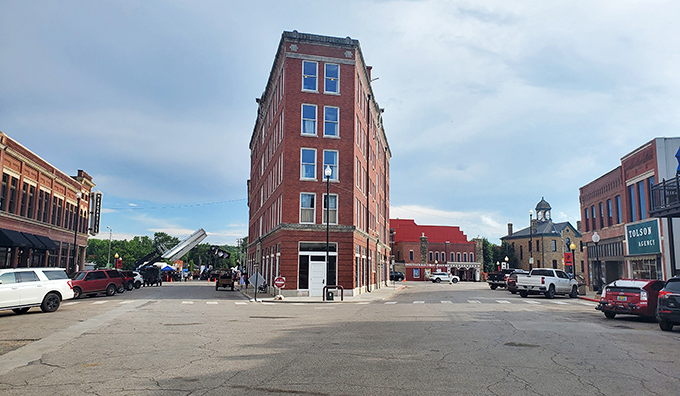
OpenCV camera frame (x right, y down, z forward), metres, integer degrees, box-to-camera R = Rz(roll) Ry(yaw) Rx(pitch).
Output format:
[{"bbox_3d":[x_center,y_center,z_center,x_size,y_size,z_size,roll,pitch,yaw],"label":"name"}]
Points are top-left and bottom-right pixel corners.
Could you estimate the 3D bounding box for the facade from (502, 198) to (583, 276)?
[{"bbox_3d":[36.228,7.378,87.905,11.500,14.600,11.500,3,-9,-15],"label":"facade"}]

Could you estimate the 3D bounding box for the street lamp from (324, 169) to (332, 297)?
[{"bbox_3d":[-0.682,1.843,28.632,0.440,7.476,0.440,1,-8,0],"label":"street lamp"}]

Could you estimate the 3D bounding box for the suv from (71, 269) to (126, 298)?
[{"bbox_3d":[-18.363,6.219,37.267,2.000,1.930,5.200,-4,-10,31],"label":"suv"}]

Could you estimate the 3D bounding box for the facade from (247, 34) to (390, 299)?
[{"bbox_3d":[0.393,0.133,46.908,17.338,16.238,30.598,2,-8,-10],"label":"facade"}]

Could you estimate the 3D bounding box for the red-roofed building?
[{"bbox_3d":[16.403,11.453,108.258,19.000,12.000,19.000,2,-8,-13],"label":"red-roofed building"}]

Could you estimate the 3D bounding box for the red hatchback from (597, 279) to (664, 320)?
[{"bbox_3d":[11.961,3.919,20.264,1.750,1.490,4.500,-7,-11,43],"label":"red hatchback"}]

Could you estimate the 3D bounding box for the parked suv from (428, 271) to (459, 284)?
[{"bbox_3d":[16.078,12.360,79.067,4.750,1.740,1.920,2,-8,-10],"label":"parked suv"}]

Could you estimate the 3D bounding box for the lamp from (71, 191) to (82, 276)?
[{"bbox_3d":[-20.399,3.343,39.400,0.480,7.815,0.480,1,-8,0],"label":"lamp"}]

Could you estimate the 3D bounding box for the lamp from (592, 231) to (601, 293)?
[{"bbox_3d":[15.802,4.032,31.268,0.500,3.928,0.500,1,-8,0],"label":"lamp"}]

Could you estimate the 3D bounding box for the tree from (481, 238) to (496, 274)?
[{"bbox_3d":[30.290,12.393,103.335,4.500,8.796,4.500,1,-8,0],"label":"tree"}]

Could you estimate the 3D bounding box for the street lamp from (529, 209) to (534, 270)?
[{"bbox_3d":[17.725,4.710,46.835,0.450,7.401,0.450,1,-8,0],"label":"street lamp"}]

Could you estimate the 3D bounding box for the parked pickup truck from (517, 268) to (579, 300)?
[{"bbox_3d":[13.894,5.641,33.962,2.060,1.920,5.870,-7,-11,43],"label":"parked pickup truck"}]

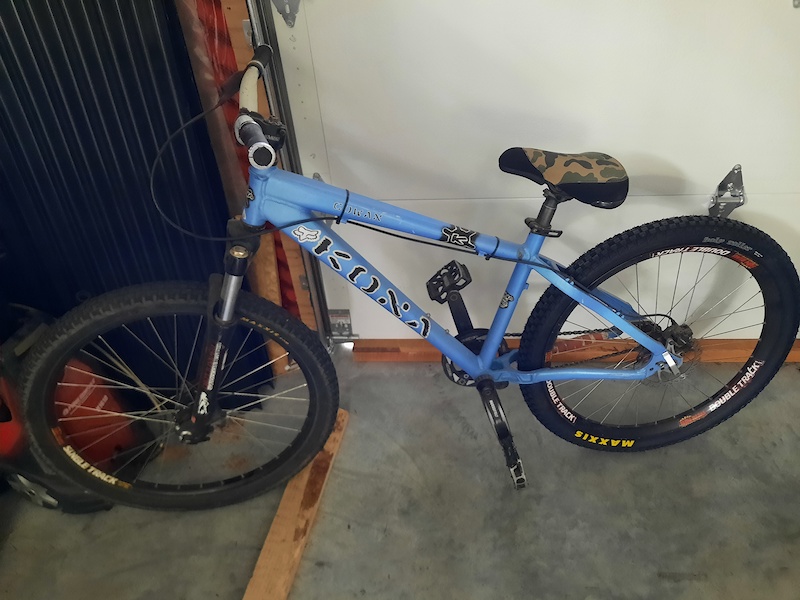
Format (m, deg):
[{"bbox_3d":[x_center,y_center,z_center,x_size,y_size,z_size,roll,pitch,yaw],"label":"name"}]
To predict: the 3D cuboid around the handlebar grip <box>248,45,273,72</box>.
[{"bbox_3d":[-0.289,-0.494,1.192,0.034,0.034,0.130,-5,38,1],"label":"handlebar grip"}]

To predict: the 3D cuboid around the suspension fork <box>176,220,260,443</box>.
[{"bbox_3d":[-0.387,0.074,1.218,0.084,0.490,0.180,10,30,-20],"label":"suspension fork"}]

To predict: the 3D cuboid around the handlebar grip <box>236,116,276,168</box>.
[{"bbox_3d":[-0.191,-0.207,0.763,0.036,0.036,0.136,-16,33,-13],"label":"handlebar grip"}]

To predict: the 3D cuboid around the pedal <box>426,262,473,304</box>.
[{"bbox_3d":[0.116,-0.042,1.366,0.095,0.029,0.084,-35,29,15],"label":"pedal"}]

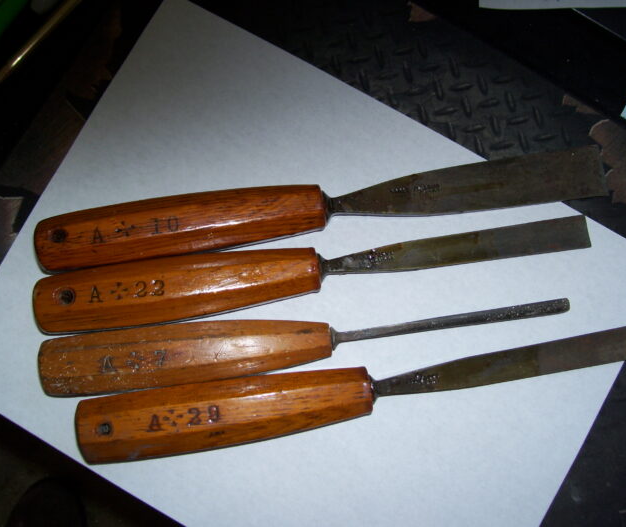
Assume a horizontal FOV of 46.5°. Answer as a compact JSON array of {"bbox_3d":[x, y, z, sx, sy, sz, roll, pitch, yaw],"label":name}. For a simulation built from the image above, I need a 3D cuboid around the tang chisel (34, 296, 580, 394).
[{"bbox_3d":[-0.002,0.032,0.326,0.241,0.024,0.026,-6,84,-3],"label":"tang chisel"}]

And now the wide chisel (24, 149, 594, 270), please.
[{"bbox_3d":[0.005,-0.026,0.332,0.264,0.025,0.026,-7,84,-3],"label":"wide chisel"}]

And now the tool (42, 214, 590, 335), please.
[{"bbox_3d":[0.002,0.002,0.329,0.256,0.025,0.028,-7,84,-3],"label":"tool"}]

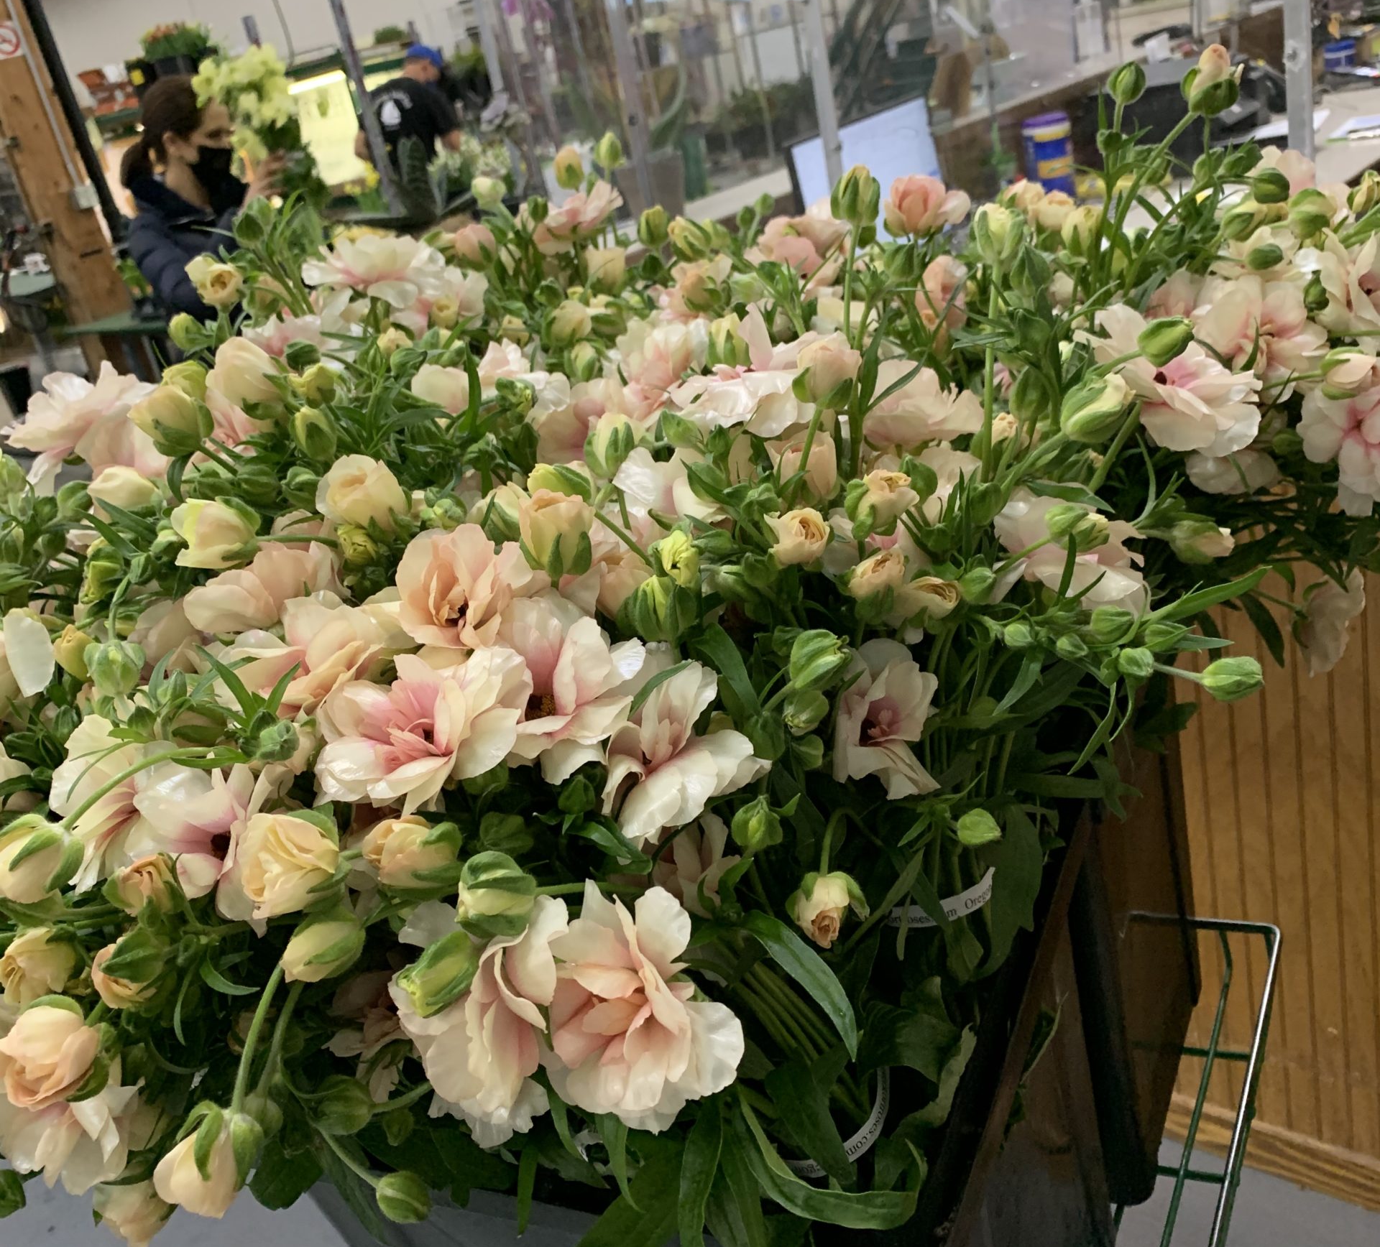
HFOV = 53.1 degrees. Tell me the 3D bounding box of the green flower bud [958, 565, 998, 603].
[{"bbox_3d":[0.152,-0.021,0.730,0.022,0.020,0.020,-41,-6,15],"label":"green flower bud"}]

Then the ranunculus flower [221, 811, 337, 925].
[{"bbox_3d":[-0.141,0.084,0.475,0.036,0.038,0.035,5,14,34],"label":"ranunculus flower"}]

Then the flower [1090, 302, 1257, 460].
[{"bbox_3d":[0.228,-0.114,0.650,0.082,0.045,0.068,33,47,-3],"label":"flower"}]

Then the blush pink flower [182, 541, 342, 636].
[{"bbox_3d":[-0.202,-0.017,0.650,0.074,0.042,0.060,-17,21,-16],"label":"blush pink flower"}]

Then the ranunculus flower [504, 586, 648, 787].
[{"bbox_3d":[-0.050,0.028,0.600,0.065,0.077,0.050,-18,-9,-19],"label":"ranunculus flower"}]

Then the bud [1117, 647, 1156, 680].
[{"bbox_3d":[0.223,0.021,0.690,0.020,0.018,0.018,25,0,-29],"label":"bud"}]

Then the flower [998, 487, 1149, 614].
[{"bbox_3d":[0.177,-0.034,0.640,0.067,0.052,0.042,-15,31,-14],"label":"flower"}]

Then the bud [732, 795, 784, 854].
[{"bbox_3d":[0.026,0.078,0.540,0.020,0.022,0.020,6,12,0],"label":"bud"}]

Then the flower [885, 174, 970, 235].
[{"bbox_3d":[0.150,-0.264,0.870,0.052,0.037,0.046,-13,21,-2],"label":"flower"}]

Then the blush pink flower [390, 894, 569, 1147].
[{"bbox_3d":[-0.071,0.135,0.470,0.057,0.080,0.047,-2,11,25],"label":"blush pink flower"}]

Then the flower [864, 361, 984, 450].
[{"bbox_3d":[0.135,-0.127,0.800,0.069,0.045,0.065,2,21,9],"label":"flower"}]

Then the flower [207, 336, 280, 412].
[{"bbox_3d":[-0.214,-0.119,0.660,0.031,0.034,0.031,-23,12,5],"label":"flower"}]

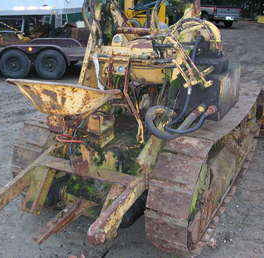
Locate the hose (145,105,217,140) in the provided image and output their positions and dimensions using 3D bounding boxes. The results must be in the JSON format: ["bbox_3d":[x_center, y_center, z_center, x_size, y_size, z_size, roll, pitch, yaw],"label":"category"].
[{"bbox_3d":[0.405,-0.073,3.055,0.580,0.230,0.320,-10,21,-26],"label":"hose"}]

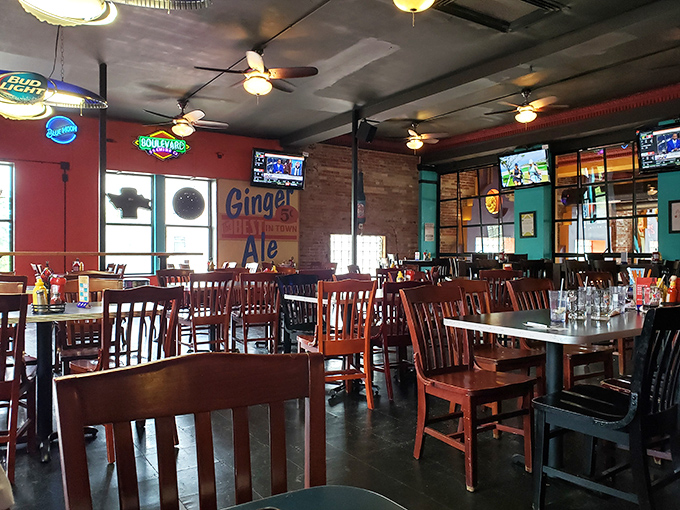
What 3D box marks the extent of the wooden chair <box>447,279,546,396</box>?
[{"bbox_3d":[0.985,0.635,3.330,0.450,0.893,0.530,0,0,-31],"label":"wooden chair"}]

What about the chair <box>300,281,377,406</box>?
[{"bbox_3d":[-0.055,0.625,3.700,0.440,0.890,0.510,0,0,-22],"label":"chair"}]

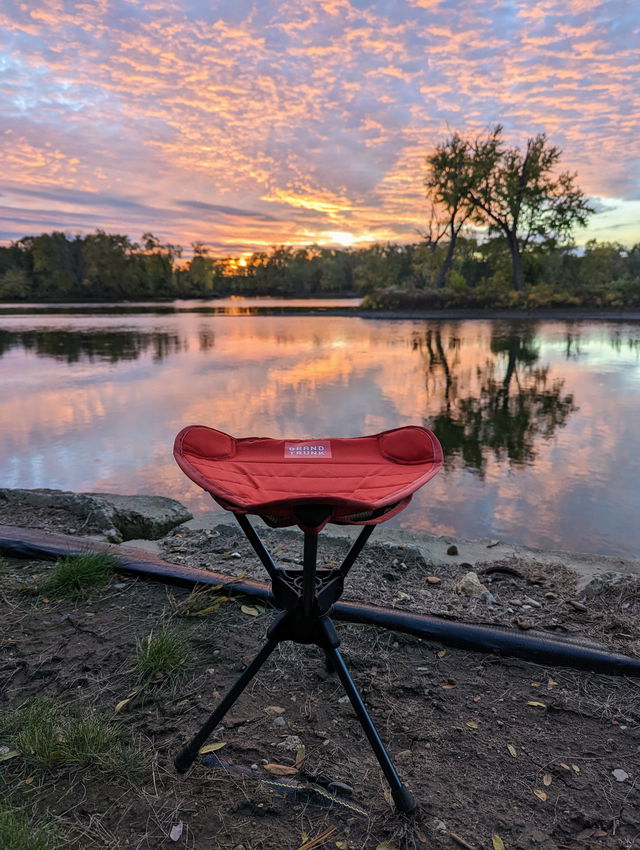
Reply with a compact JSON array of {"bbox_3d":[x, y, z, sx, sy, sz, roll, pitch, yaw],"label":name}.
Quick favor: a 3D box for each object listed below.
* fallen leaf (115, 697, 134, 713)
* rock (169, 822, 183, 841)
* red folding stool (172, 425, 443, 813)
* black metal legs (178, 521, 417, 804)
[{"bbox_3d":[-0.327,0.468,0.988,0.013,0.008,0.036,7,15,29],"label":"fallen leaf"},{"bbox_3d":[-0.185,0.523,0.760,0.013,0.009,0.022,4,13,17],"label":"rock"},{"bbox_3d":[-0.014,0.257,0.845,0.415,0.483,0.398,0,13,0],"label":"red folding stool"},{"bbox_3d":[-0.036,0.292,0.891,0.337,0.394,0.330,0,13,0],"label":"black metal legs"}]

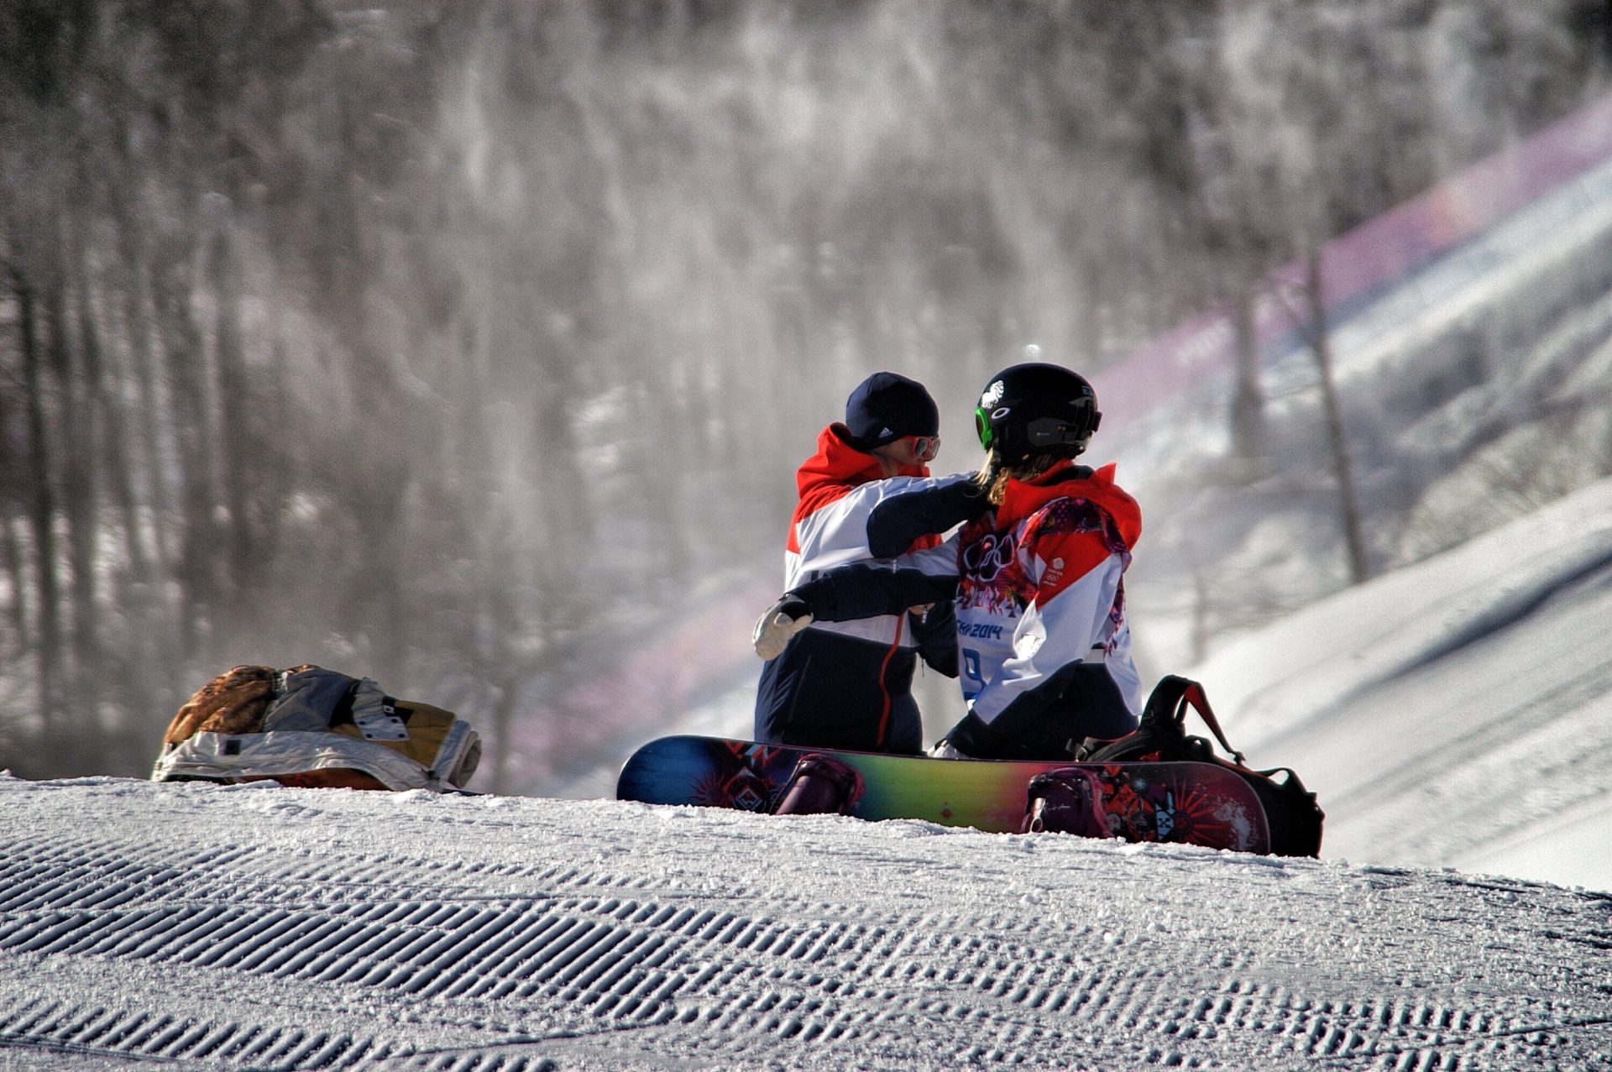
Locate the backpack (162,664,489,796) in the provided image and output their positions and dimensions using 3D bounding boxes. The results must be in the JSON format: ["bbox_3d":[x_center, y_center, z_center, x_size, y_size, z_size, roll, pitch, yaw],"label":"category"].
[{"bbox_3d":[-1.082,0.432,29.700,0.720,0.300,0.450,2,0,0],"label":"backpack"}]

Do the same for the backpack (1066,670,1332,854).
[{"bbox_3d":[0.875,0.524,29.850,0.560,0.430,0.330,6,0,0],"label":"backpack"}]

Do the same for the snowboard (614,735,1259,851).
[{"bbox_3d":[0.303,0.601,29.500,1.490,0.285,0.150,3,-13,1],"label":"snowboard"}]

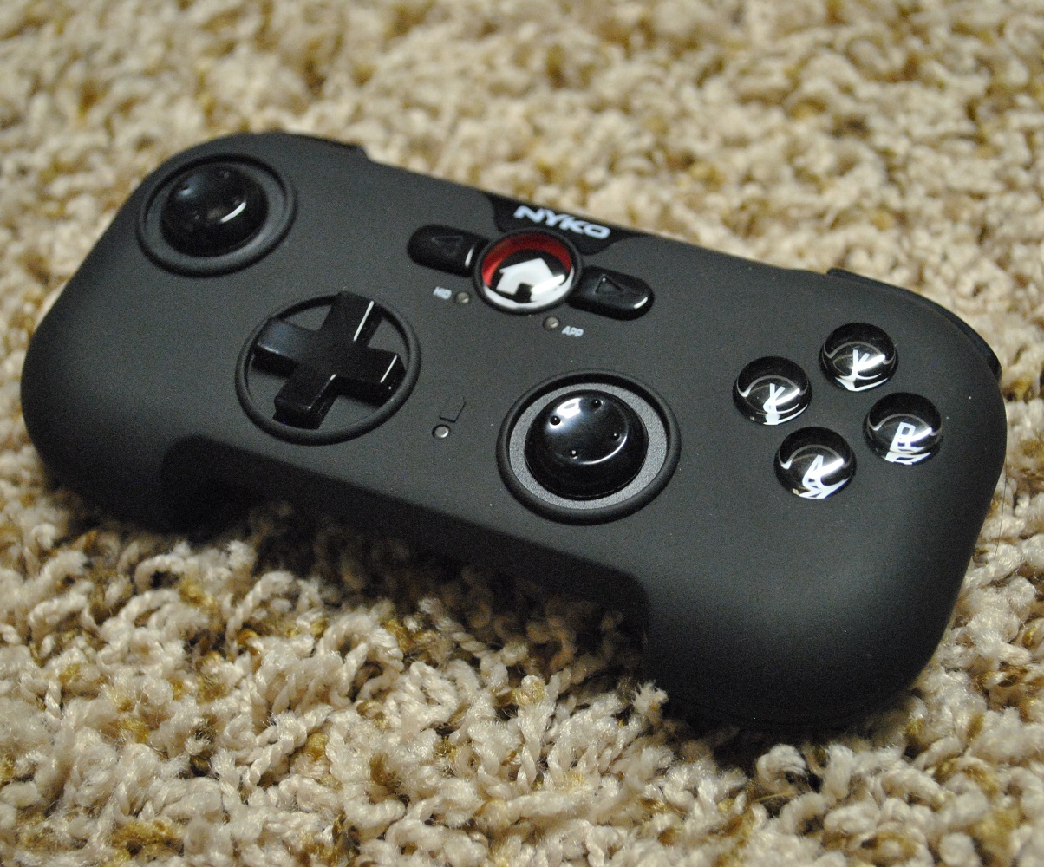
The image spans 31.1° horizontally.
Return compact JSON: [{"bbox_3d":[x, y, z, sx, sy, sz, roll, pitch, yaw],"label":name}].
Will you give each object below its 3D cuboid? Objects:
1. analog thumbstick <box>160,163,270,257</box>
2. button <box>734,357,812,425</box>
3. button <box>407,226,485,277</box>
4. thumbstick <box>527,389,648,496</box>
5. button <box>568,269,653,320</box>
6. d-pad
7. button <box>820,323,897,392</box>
[{"bbox_3d":[-0.044,-0.032,0.264,0.016,0.005,0.016,-4,56,6],"label":"analog thumbstick"},{"bbox_3d":[0.031,-0.006,0.235,0.010,0.003,0.010,-4,56,6],"label":"button"},{"bbox_3d":[-0.010,-0.025,0.256,0.011,0.002,0.006,17,61,19],"label":"button"},{"bbox_3d":[0.008,0.000,0.234,0.016,0.005,0.016,-4,56,6],"label":"thumbstick"},{"bbox_3d":[0.011,-0.019,0.248,0.011,0.002,0.006,17,61,19],"label":"button"},{"bbox_3d":[-0.025,-0.010,0.247,0.019,0.005,0.018,17,61,19],"label":"d-pad"},{"bbox_3d":[0.042,-0.010,0.236,0.010,0.003,0.010,-4,56,6],"label":"button"}]

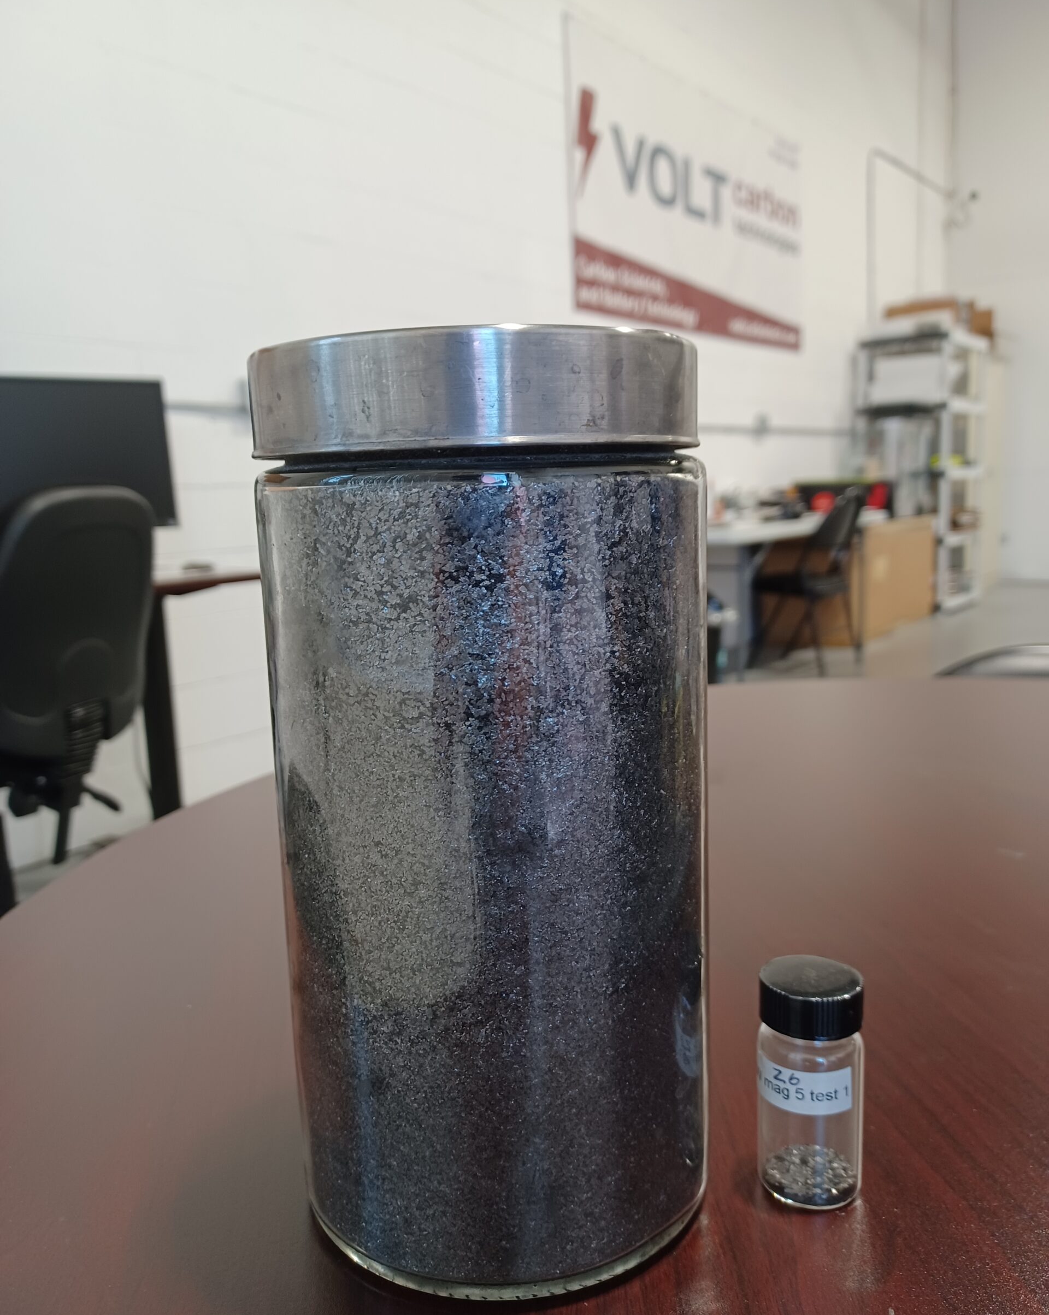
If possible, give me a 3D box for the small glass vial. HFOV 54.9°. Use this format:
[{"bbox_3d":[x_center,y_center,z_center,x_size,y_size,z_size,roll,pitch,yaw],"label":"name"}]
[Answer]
[{"bbox_3d":[0.079,0.116,0.279,0.028,0.060,0.028,-2,10,0],"label":"small glass vial"}]

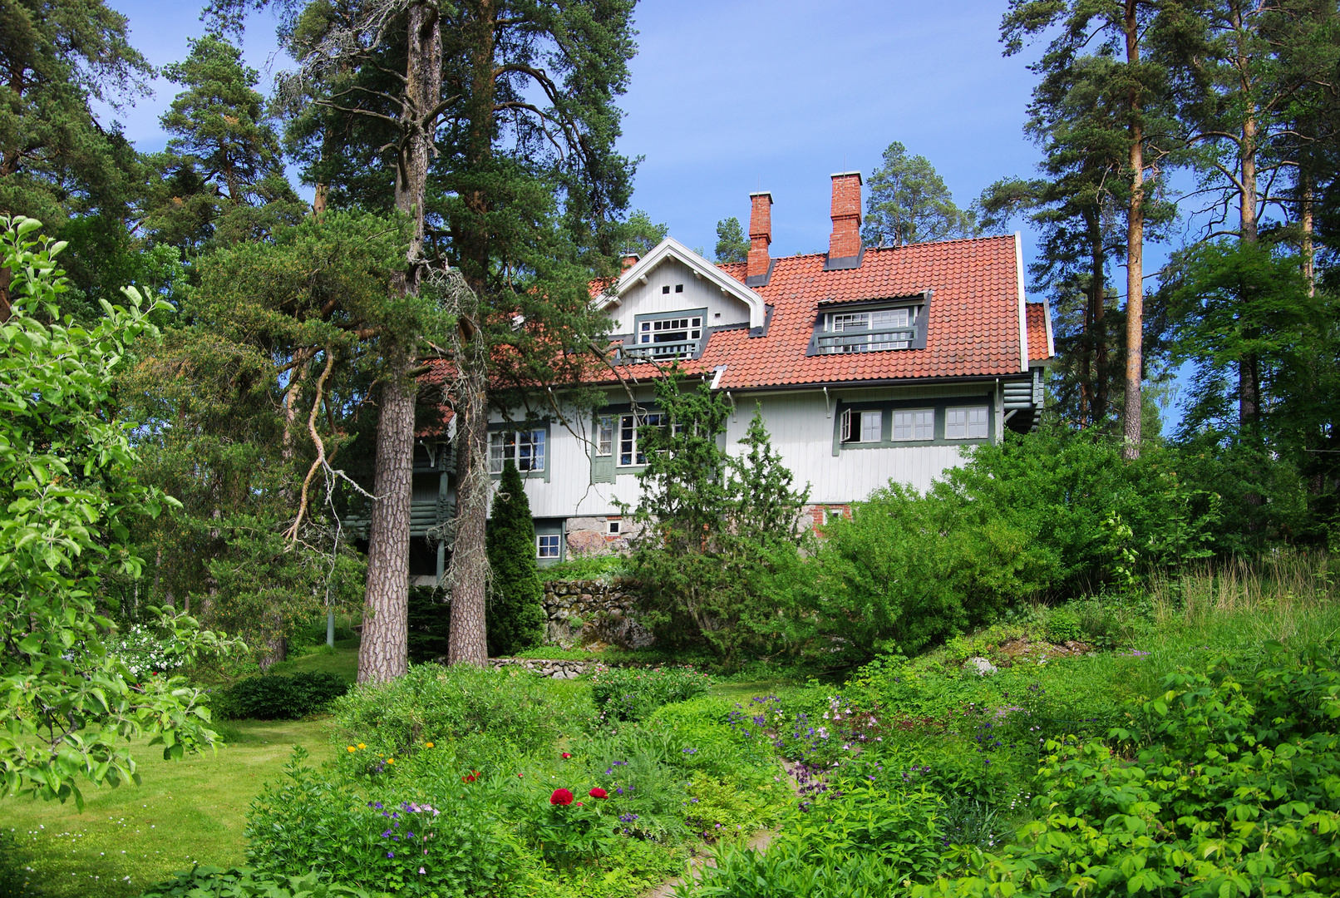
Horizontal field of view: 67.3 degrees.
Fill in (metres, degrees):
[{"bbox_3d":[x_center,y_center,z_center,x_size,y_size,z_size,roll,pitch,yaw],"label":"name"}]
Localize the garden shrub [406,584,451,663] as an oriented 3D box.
[{"bbox_3d":[-5.994,4.314,25.000,1.700,1.871,1.600,1,-8,0],"label":"garden shrub"}]

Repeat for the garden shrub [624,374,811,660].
[{"bbox_3d":[1.067,1.647,22.800,4.200,6.235,3.600,1,-8,0],"label":"garden shrub"}]

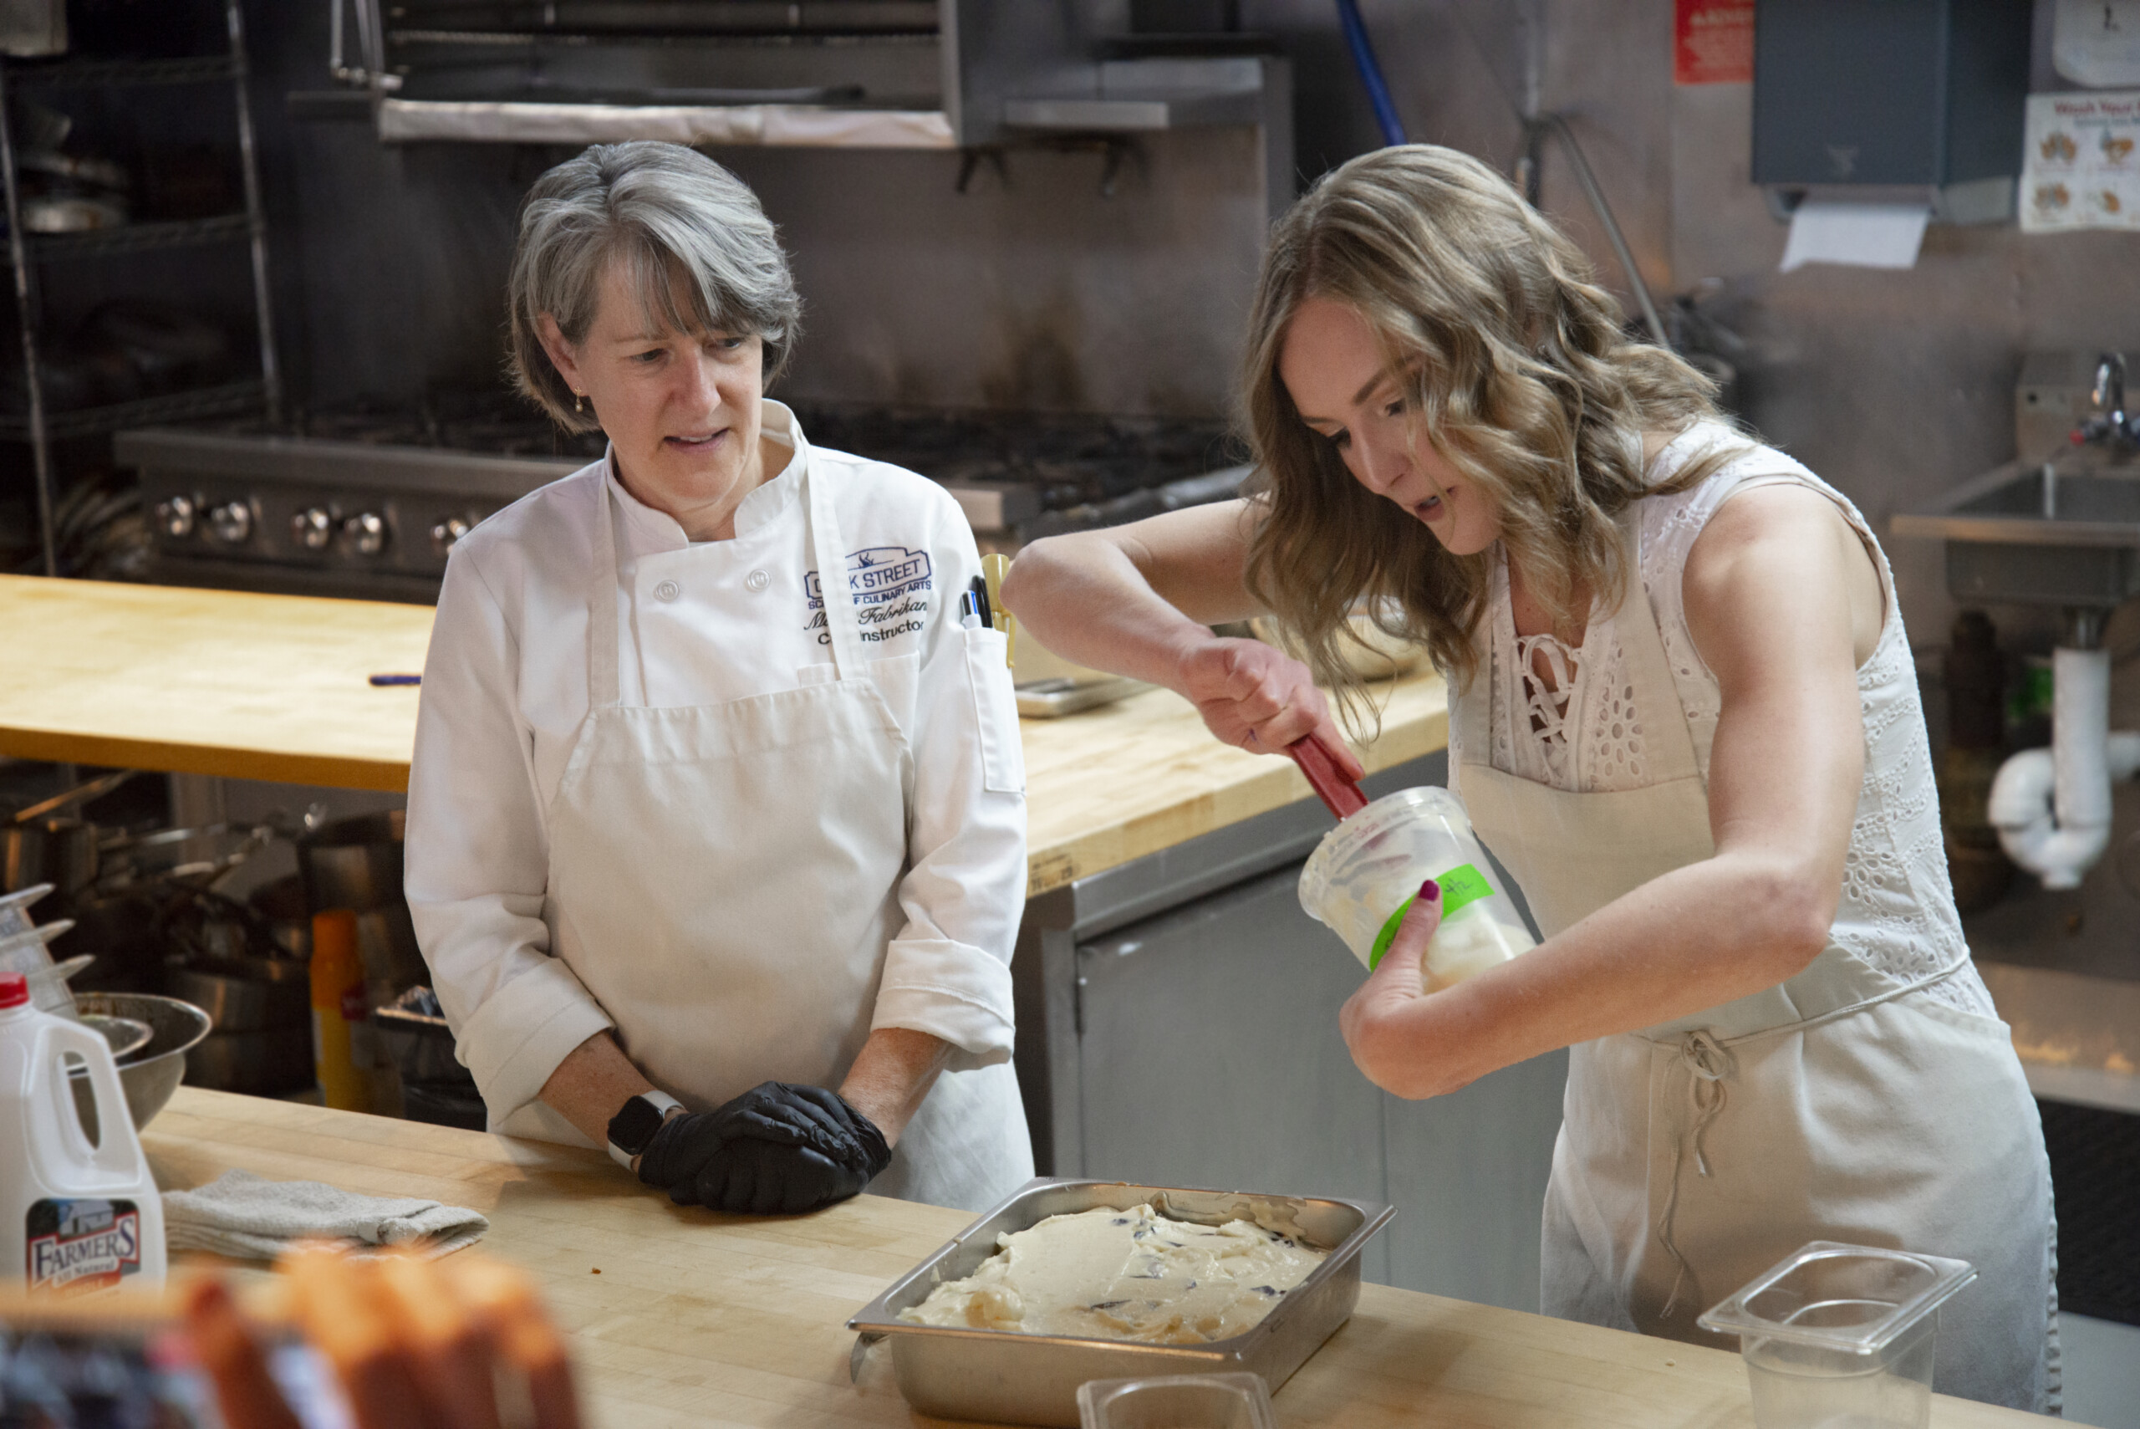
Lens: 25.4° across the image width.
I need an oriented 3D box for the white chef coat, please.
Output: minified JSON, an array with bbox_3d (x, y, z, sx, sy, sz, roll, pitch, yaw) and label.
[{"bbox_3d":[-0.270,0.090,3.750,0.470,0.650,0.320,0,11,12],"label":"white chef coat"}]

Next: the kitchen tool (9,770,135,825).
[{"bbox_3d":[-1.250,0.103,5.950,0.200,0.030,0.030,-23,19,-22],"label":"kitchen tool"}]

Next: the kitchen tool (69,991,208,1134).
[{"bbox_3d":[-0.800,0.305,3.700,0.268,0.113,0.268,-2,11,0],"label":"kitchen tool"}]

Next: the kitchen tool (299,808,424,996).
[{"bbox_3d":[-0.858,0.231,5.850,0.210,0.185,0.210,6,14,36],"label":"kitchen tool"}]

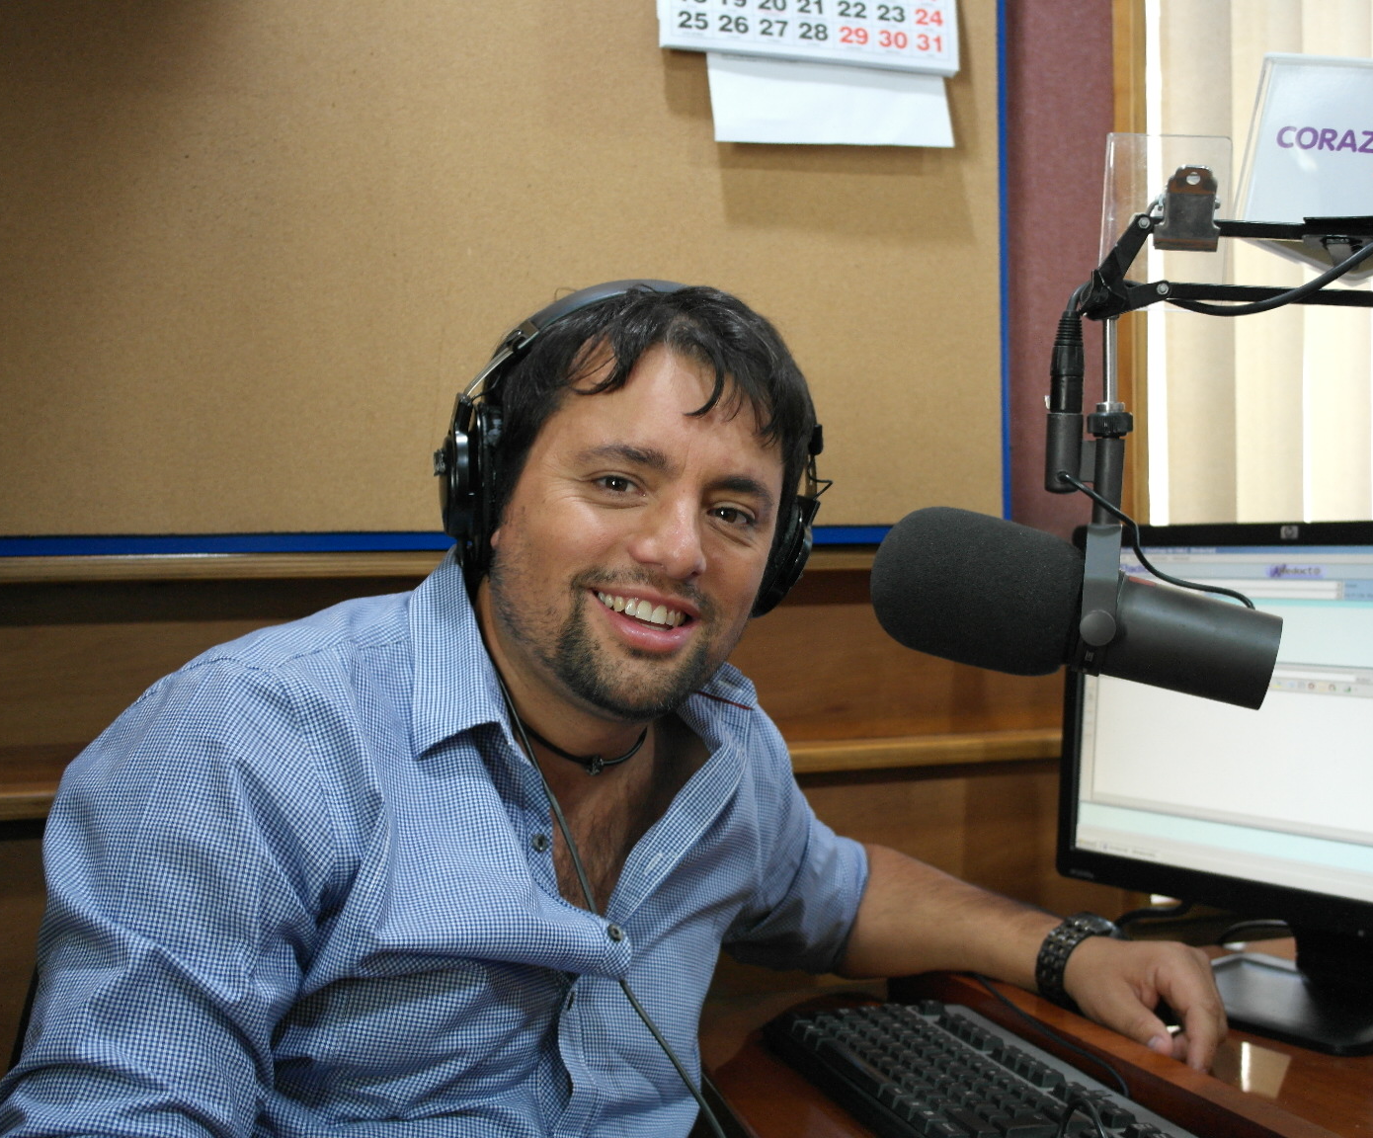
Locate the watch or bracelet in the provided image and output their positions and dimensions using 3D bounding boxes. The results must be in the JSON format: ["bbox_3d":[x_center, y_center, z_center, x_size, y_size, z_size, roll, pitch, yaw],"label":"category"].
[{"bbox_3d":[0.293,0.290,1.252,0.041,0.066,0.071,11,-15,47],"label":"watch or bracelet"}]

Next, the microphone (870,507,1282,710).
[{"bbox_3d":[0.238,0.026,1.066,0.250,0.099,0.097,14,5,13],"label":"microphone"}]

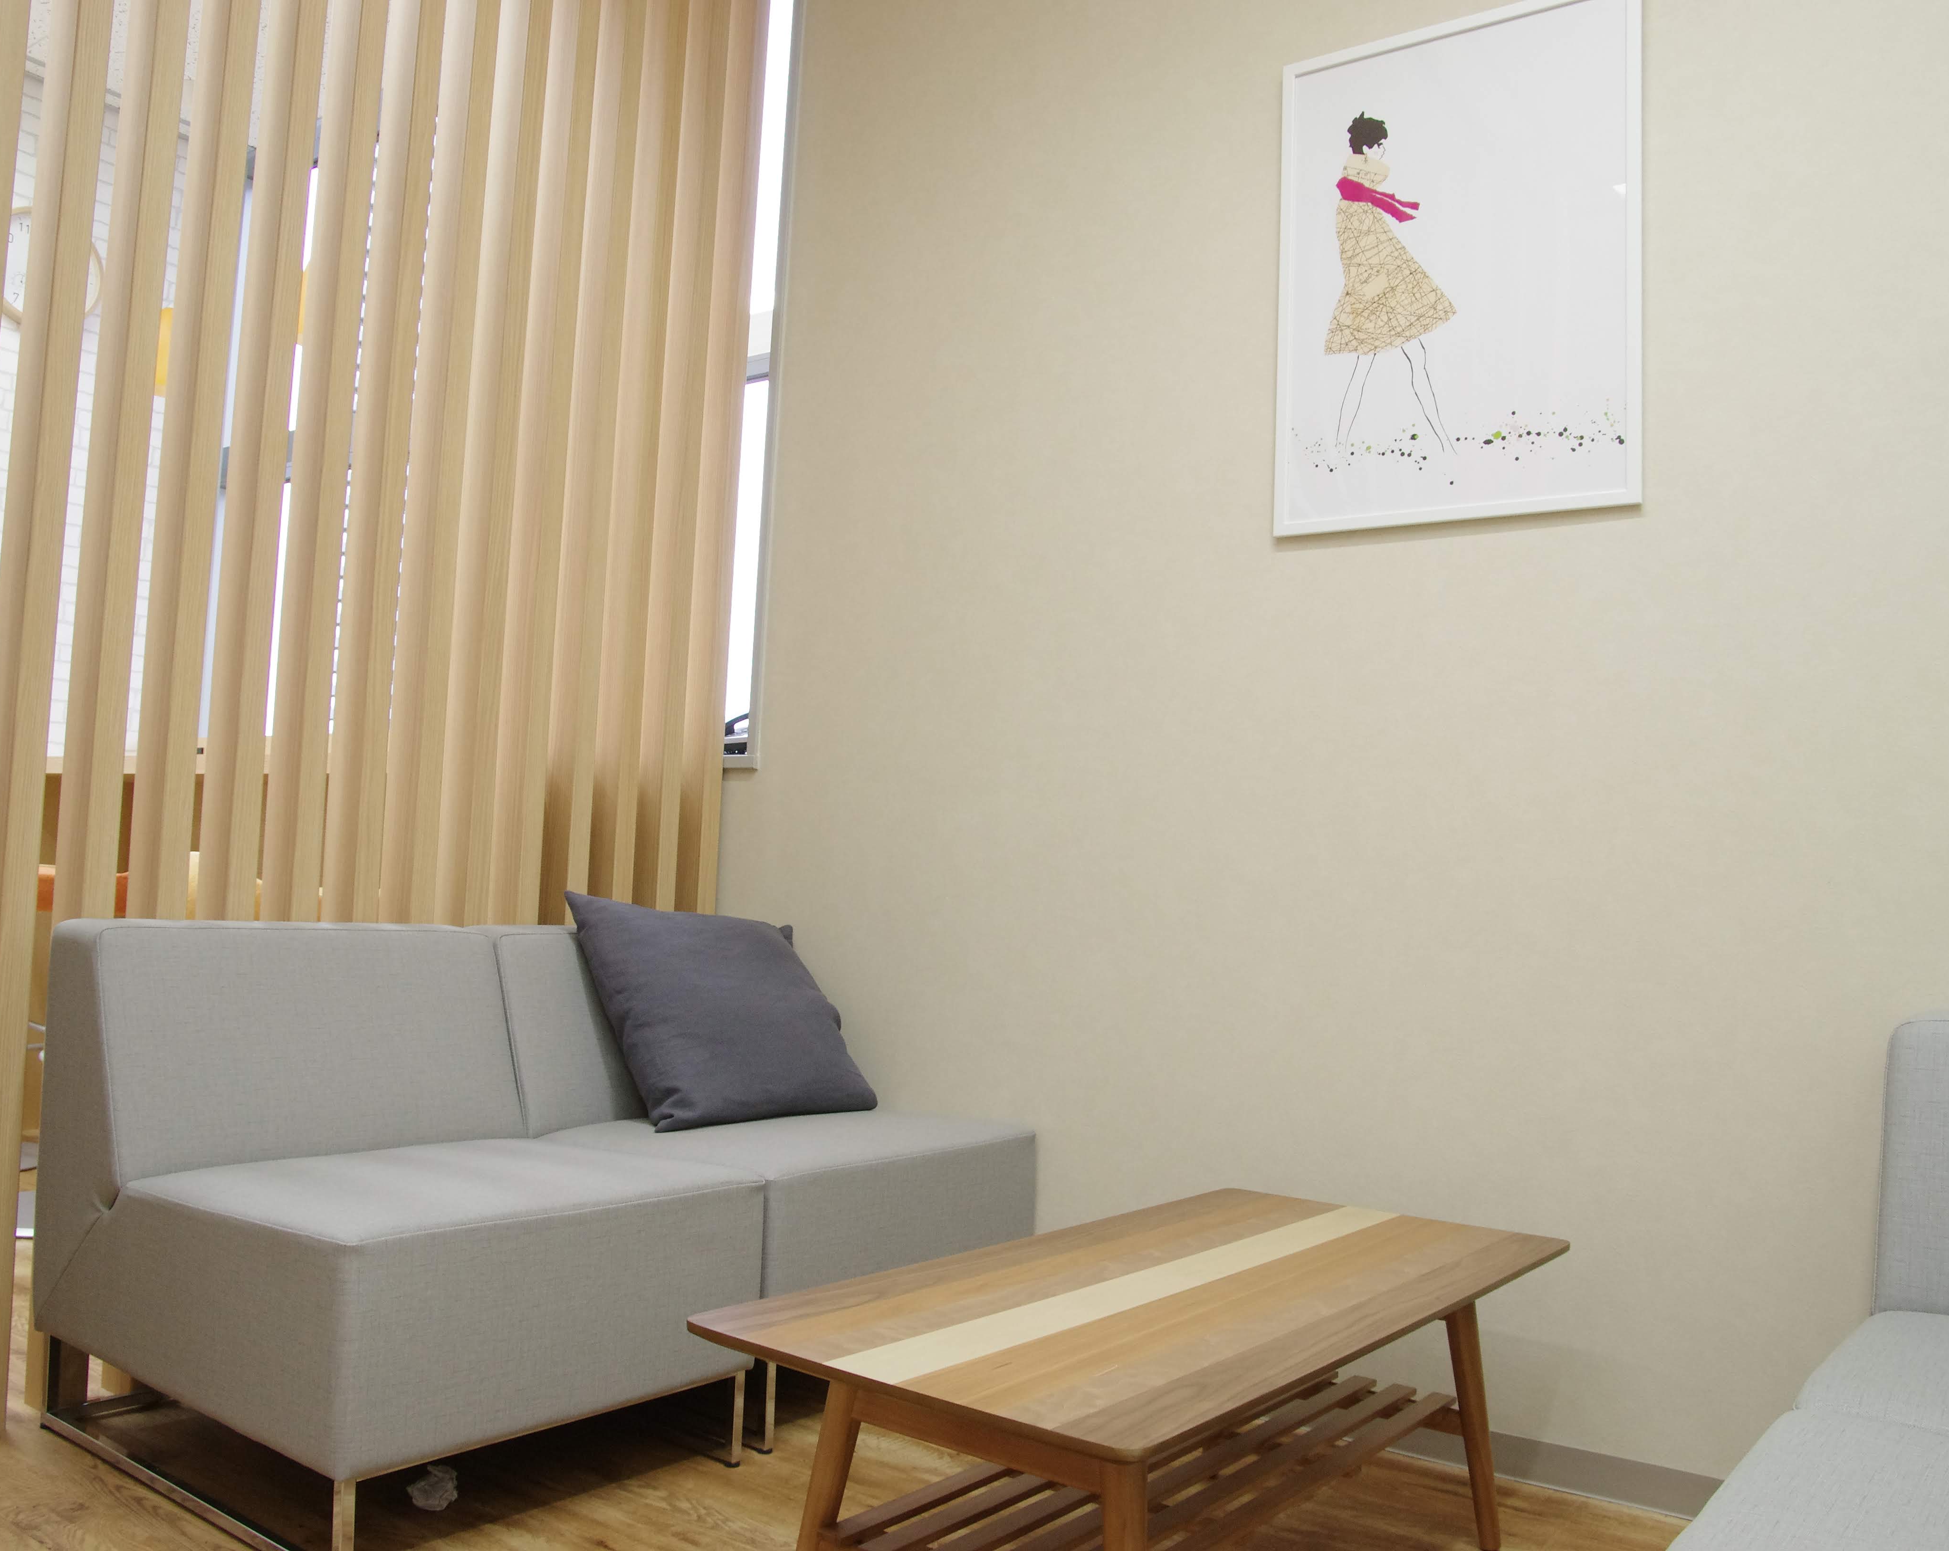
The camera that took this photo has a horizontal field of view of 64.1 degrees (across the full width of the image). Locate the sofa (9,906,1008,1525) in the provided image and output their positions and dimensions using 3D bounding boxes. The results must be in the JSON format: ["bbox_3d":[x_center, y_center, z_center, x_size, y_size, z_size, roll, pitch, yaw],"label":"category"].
[{"bbox_3d":[-0.645,0.638,2.560,0.875,0.729,1.324,-1,-5,38],"label":"sofa"}]

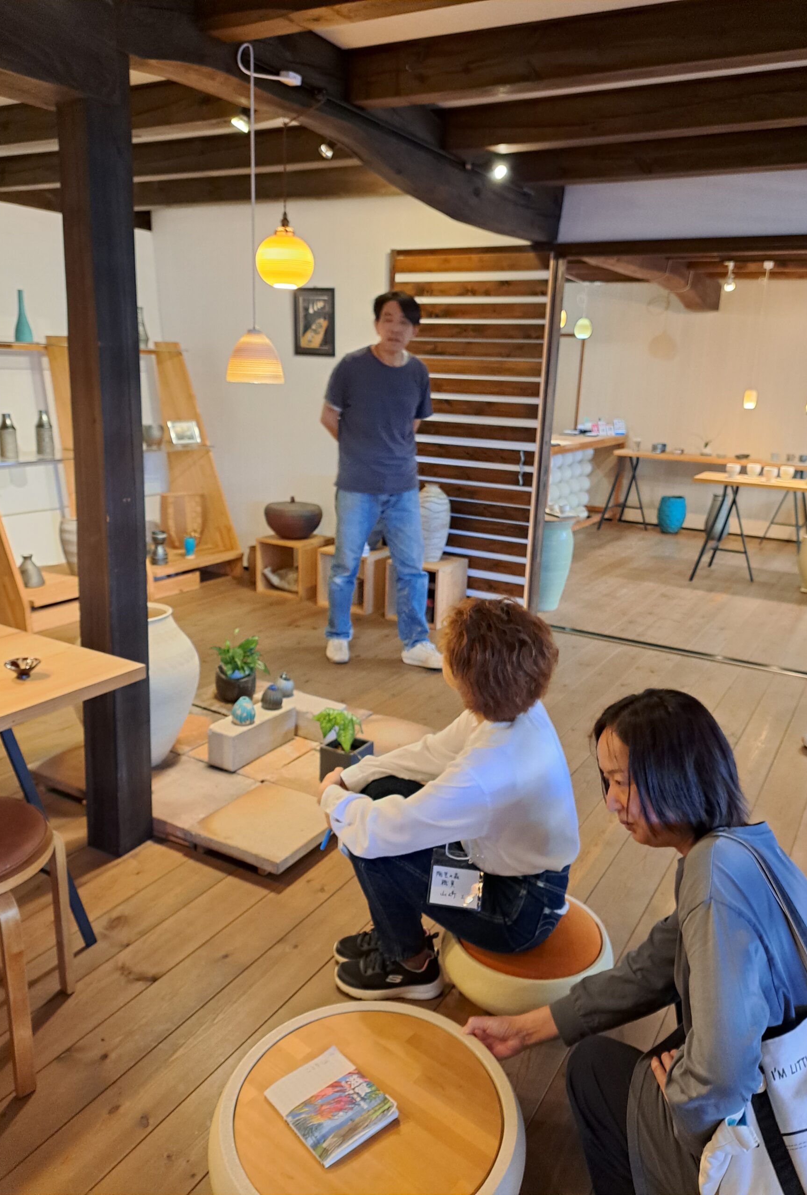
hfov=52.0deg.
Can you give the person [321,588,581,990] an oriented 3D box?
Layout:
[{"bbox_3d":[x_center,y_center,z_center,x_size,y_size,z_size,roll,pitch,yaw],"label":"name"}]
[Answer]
[{"bbox_3d":[0.095,0.443,1.750,0.570,0.940,0.450,5,15,10],"label":"person"}]

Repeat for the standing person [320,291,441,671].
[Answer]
[{"bbox_3d":[-0.120,-0.522,3.853,0.520,1.690,0.380,0,16,-9],"label":"standing person"}]

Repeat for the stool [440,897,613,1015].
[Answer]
[{"bbox_3d":[0.276,0.836,1.863,0.385,0.205,0.385,2,15,-1],"label":"stool"}]

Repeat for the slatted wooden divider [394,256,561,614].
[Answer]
[{"bbox_3d":[0.313,-0.905,4.692,0.960,2.010,0.050,10,17,27],"label":"slatted wooden divider"}]

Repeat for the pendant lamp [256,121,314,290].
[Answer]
[{"bbox_3d":[-0.381,-1.247,2.655,0.182,0.491,0.182,2,16,-1],"label":"pendant lamp"}]

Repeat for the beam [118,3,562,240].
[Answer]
[{"bbox_3d":[-0.018,-1.657,3.040,0.200,0.390,2.800,11,18,30],"label":"beam"}]

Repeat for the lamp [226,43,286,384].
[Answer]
[{"bbox_3d":[-0.423,-1.066,2.360,0.170,0.880,0.170,2,15,-1],"label":"lamp"}]

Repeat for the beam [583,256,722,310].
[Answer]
[{"bbox_3d":[1.808,-2.444,6.033,0.270,0.420,3.700,11,18,29],"label":"beam"}]

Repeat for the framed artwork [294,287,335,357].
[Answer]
[{"bbox_3d":[-0.527,-1.663,5.005,0.290,0.388,0.025,10,17,27],"label":"framed artwork"}]

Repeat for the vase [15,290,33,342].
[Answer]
[{"bbox_3d":[-2.144,-1.579,4.655,0.102,0.278,0.102,11,18,29],"label":"vase"}]

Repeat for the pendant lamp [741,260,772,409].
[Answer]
[{"bbox_3d":[2.772,-2.024,6.444,0.104,1.095,0.104,10,17,27],"label":"pendant lamp"}]

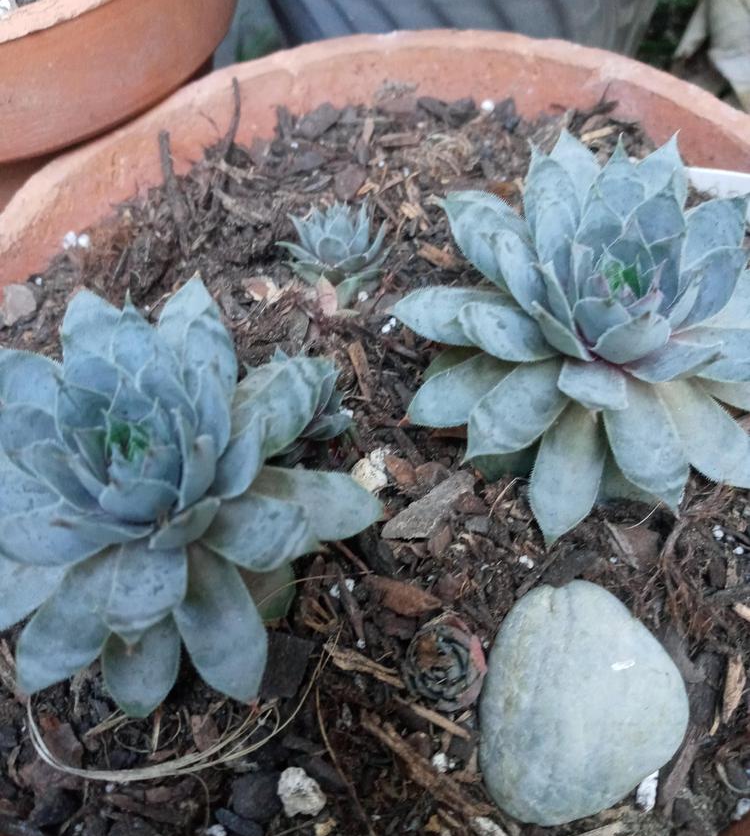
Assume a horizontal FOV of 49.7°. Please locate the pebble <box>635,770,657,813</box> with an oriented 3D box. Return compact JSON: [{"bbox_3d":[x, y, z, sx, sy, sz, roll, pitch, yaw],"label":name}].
[{"bbox_3d":[0.071,0.098,0.213,0.005,0.004,0.010,8,61,14],"label":"pebble"}]

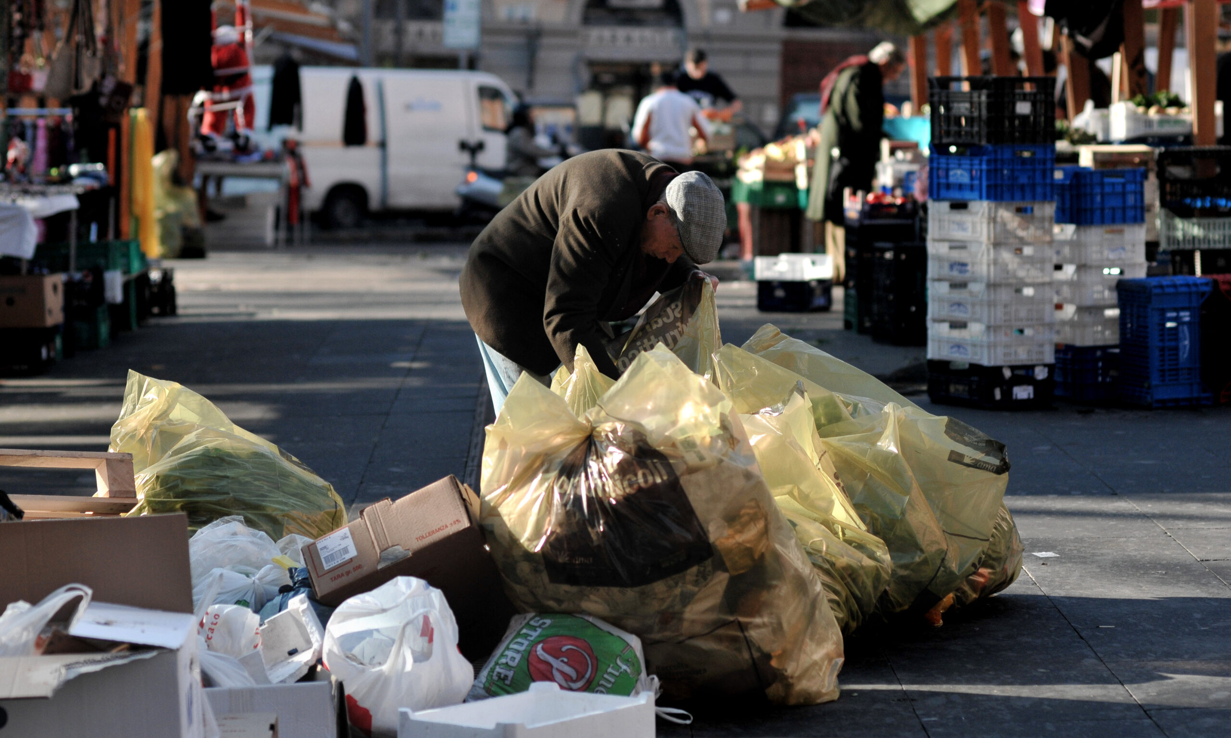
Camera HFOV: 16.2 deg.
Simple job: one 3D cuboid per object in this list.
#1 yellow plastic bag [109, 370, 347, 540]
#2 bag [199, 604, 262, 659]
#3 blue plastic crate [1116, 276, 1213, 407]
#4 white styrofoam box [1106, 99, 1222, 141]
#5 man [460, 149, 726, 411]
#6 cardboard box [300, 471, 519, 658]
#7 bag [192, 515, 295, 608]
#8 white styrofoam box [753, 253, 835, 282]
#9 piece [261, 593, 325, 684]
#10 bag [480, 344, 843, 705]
[{"bbox_3d":[-1.138,0.270,12.750,0.700,0.530,0.550,0,4,0],"label":"yellow plastic bag"},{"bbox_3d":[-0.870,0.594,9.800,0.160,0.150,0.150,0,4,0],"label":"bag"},{"bbox_3d":[2.243,-0.105,17.852,0.280,0.505,0.320,-2,5,-25],"label":"blue plastic crate"},{"bbox_3d":[2.581,-1.160,20.400,0.500,0.165,0.300,-1,4,-15],"label":"white styrofoam box"},{"bbox_3d":[-0.053,0.048,11.053,0.620,1.230,0.540,1,4,10],"label":"man"},{"bbox_3d":[-0.482,0.500,10.250,0.398,0.297,0.209,-26,37,5],"label":"cardboard box"},{"bbox_3d":[-0.966,0.511,11.100,0.280,0.260,0.250,0,4,0],"label":"bag"},{"bbox_3d":[0.987,-0.566,24.200,0.310,0.145,0.450,1,4,19],"label":"white styrofoam box"},{"bbox_3d":[-0.701,0.587,9.400,0.155,0.160,0.110,-28,-21,-5],"label":"piece"},{"bbox_3d":[0.110,0.346,10.171,0.810,0.770,0.680,0,4,3],"label":"bag"}]

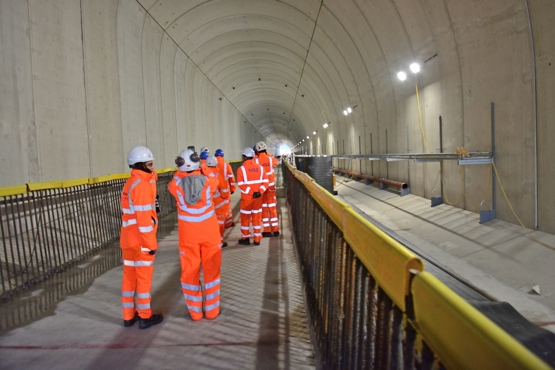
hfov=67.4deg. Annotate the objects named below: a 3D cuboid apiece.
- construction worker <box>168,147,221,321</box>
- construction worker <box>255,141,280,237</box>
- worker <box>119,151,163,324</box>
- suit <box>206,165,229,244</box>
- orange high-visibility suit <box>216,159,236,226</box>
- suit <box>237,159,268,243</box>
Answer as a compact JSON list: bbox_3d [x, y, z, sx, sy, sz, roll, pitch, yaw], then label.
[{"bbox_3d":[-0.863,0.475,4.380,0.550,1.790,0.470,-1,4,-2],"label":"construction worker"},{"bbox_3d":[-0.194,0.074,8.500,0.580,1.920,0.440,-1,4,6],"label":"construction worker"},{"bbox_3d":[-1.372,0.495,4.200,0.400,1.800,0.500,-4,5,-35],"label":"worker"},{"bbox_3d":[-1.125,0.324,7.800,0.520,1.470,0.440,1,5,25],"label":"suit"},{"bbox_3d":[-1.195,0.108,9.750,0.560,1.600,0.400,1,5,25],"label":"orange high-visibility suit"},{"bbox_3d":[-0.471,0.261,7.850,0.600,1.560,0.380,-2,5,-8],"label":"suit"}]

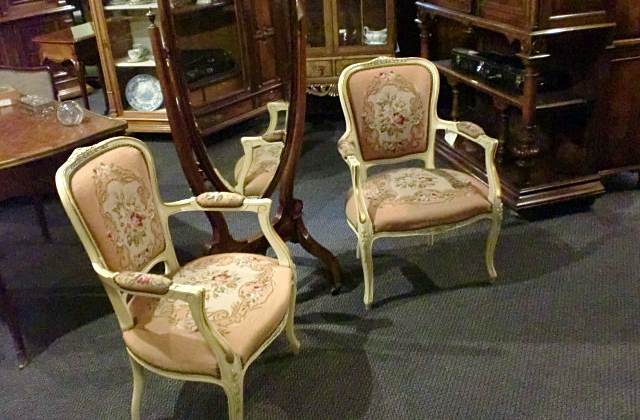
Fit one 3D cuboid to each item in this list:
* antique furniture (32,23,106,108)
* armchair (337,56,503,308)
[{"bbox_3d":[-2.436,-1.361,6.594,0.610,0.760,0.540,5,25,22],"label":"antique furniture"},{"bbox_3d":[0.410,-0.157,2.979,0.665,0.950,0.645,-10,23,-13],"label":"armchair"}]

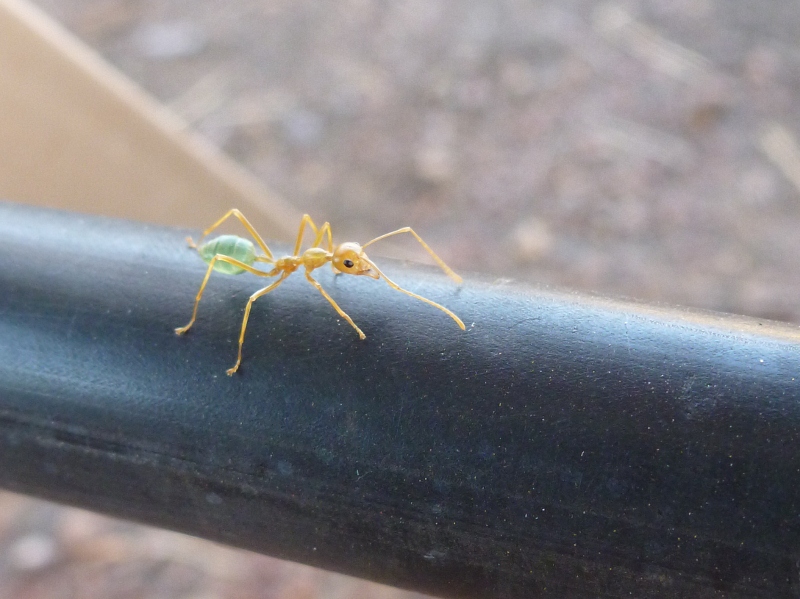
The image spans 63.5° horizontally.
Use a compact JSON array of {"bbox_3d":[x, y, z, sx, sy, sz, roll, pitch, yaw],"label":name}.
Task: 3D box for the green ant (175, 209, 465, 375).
[{"bbox_3d":[-0.005,-0.001,0.033,0.017,0.005,0.008,9,47,10],"label":"green ant"}]

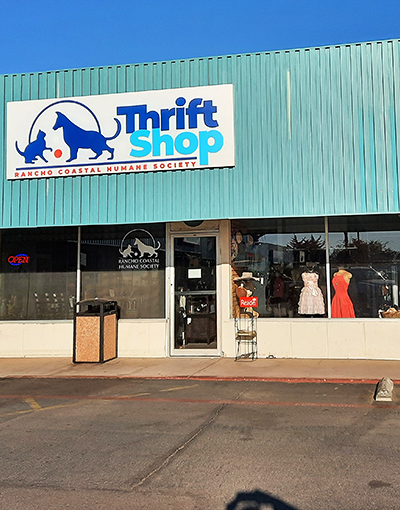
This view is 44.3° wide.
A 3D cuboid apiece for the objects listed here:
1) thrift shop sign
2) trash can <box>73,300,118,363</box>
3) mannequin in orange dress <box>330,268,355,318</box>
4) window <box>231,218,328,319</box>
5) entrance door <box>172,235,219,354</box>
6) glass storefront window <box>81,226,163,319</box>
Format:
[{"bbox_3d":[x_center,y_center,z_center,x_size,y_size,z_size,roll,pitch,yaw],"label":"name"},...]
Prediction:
[{"bbox_3d":[-1.363,-1.996,8.056,3.863,1.347,0.100,-2,-6,9],"label":"thrift shop sign"},{"bbox_3d":[-1.797,1.301,8.533,0.510,1.069,0.520,-3,-6,19],"label":"trash can"},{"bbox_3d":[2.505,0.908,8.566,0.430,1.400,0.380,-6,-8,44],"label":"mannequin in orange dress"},{"bbox_3d":[1.347,0.191,8.515,1.625,1.807,0.080,-2,-6,9],"label":"window"},{"bbox_3d":[-0.079,0.711,8.692,0.851,2.122,0.060,-2,-6,9],"label":"entrance door"},{"bbox_3d":[-1.418,0.266,8.948,1.598,1.803,0.080,-2,-6,9],"label":"glass storefront window"}]

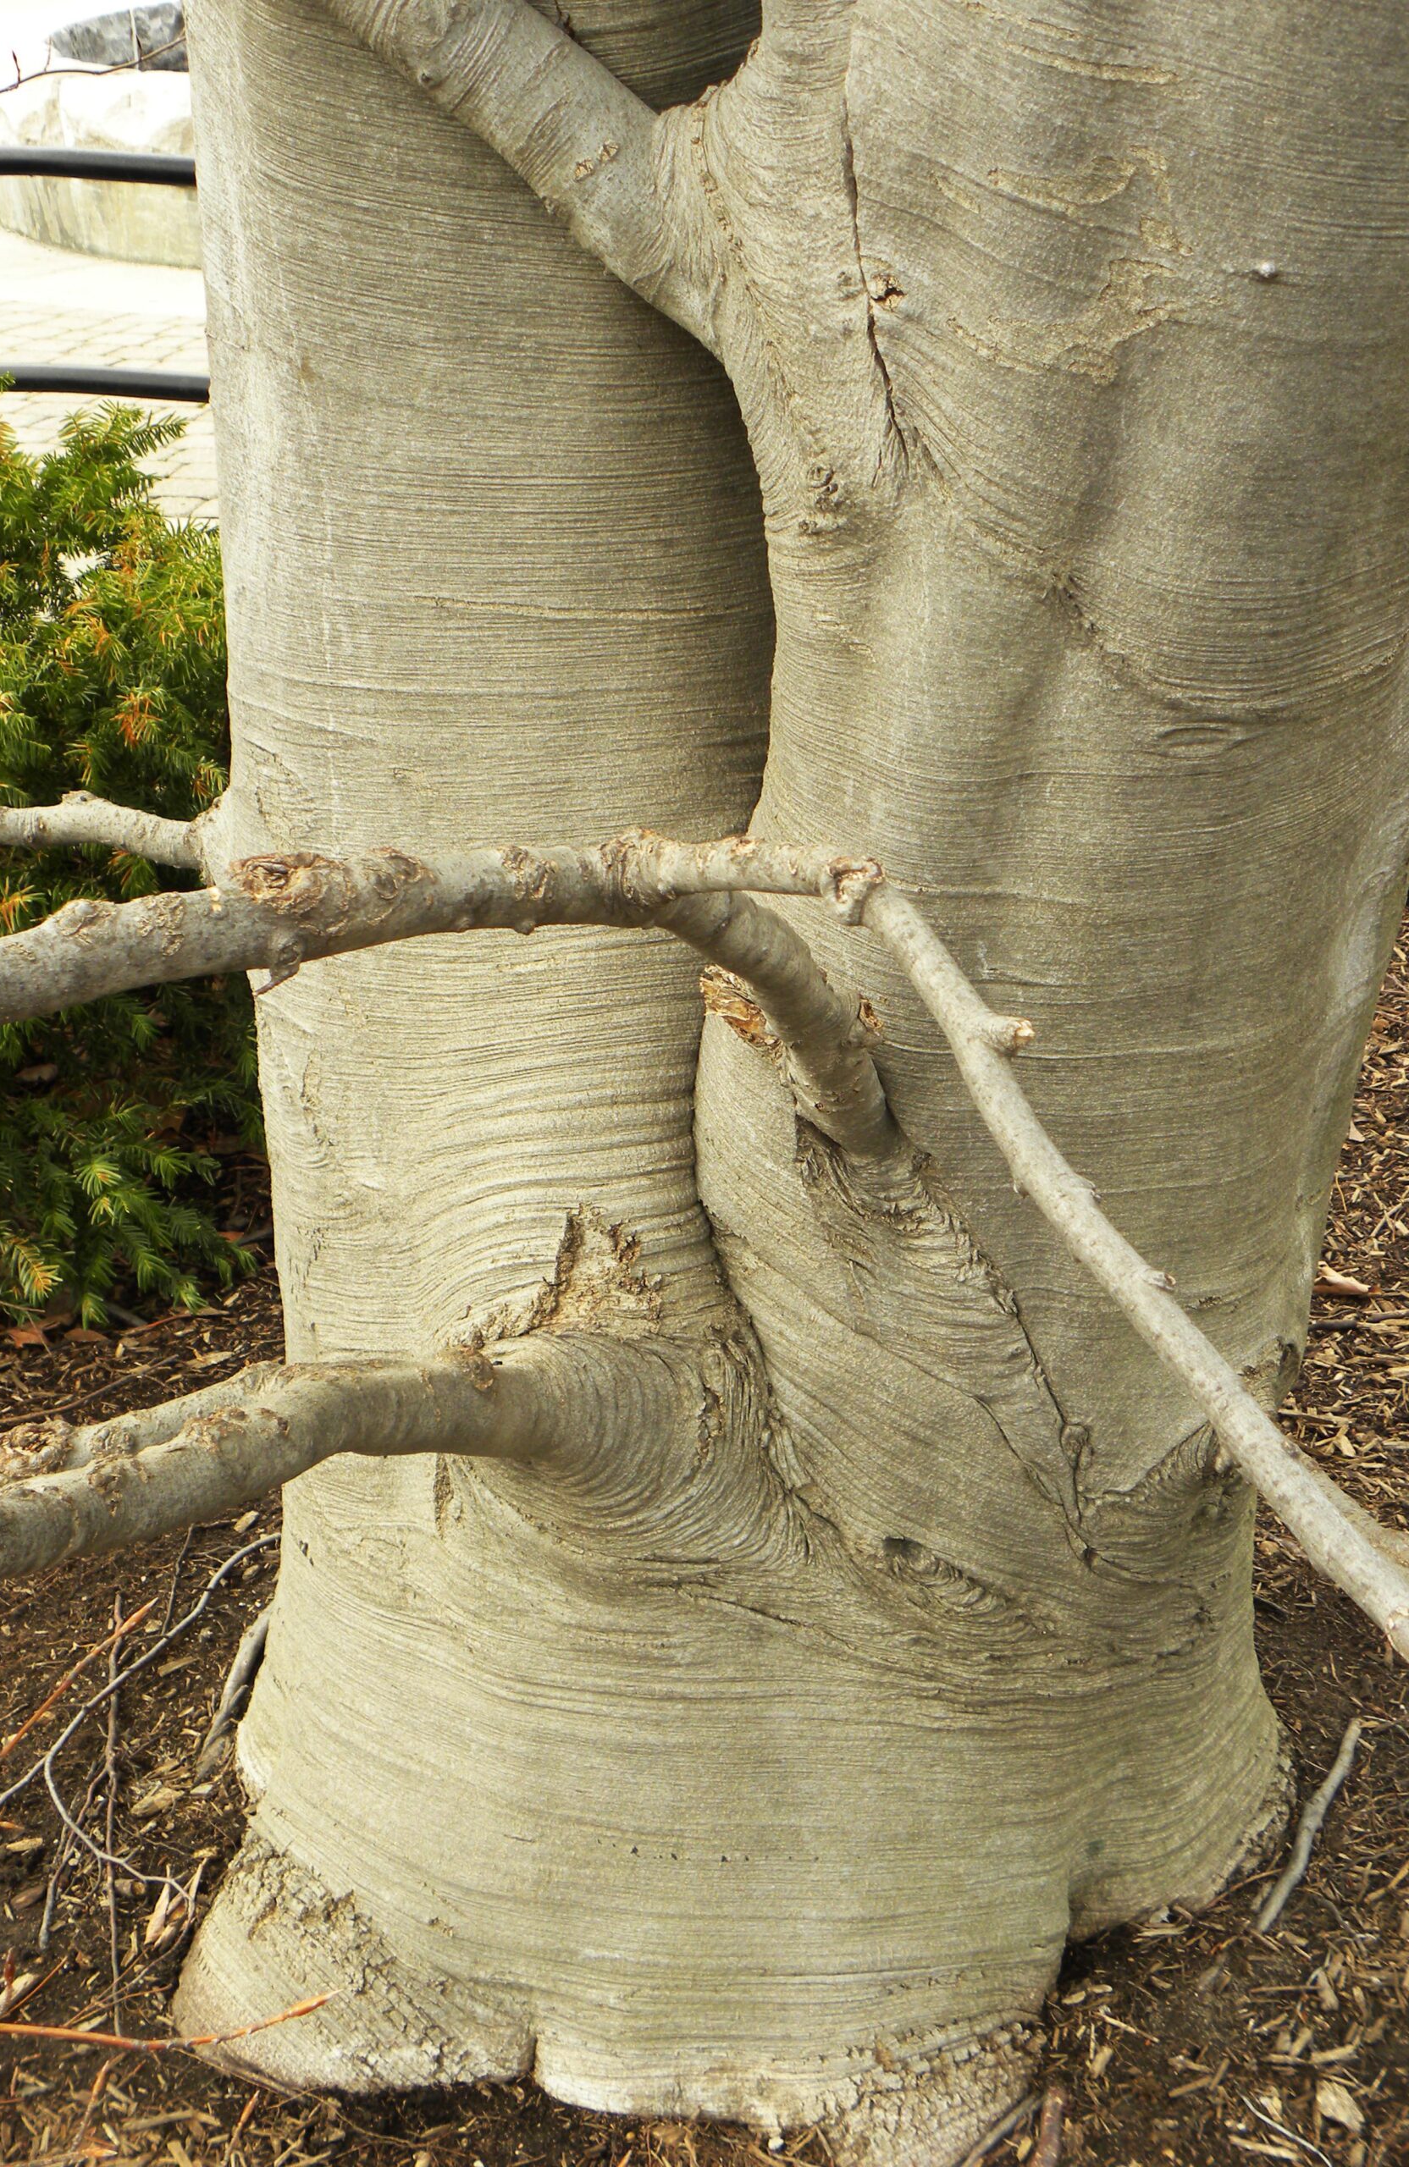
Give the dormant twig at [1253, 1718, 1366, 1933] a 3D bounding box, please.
[{"bbox_3d":[0.477,0.579,2.268,0.024,0.021,0.248,11,28,24],"label":"dormant twig"}]

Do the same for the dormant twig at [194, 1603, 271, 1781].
[{"bbox_3d":[-0.397,0.508,2.435,0.030,0.026,0.249,2,25,5],"label":"dormant twig"}]

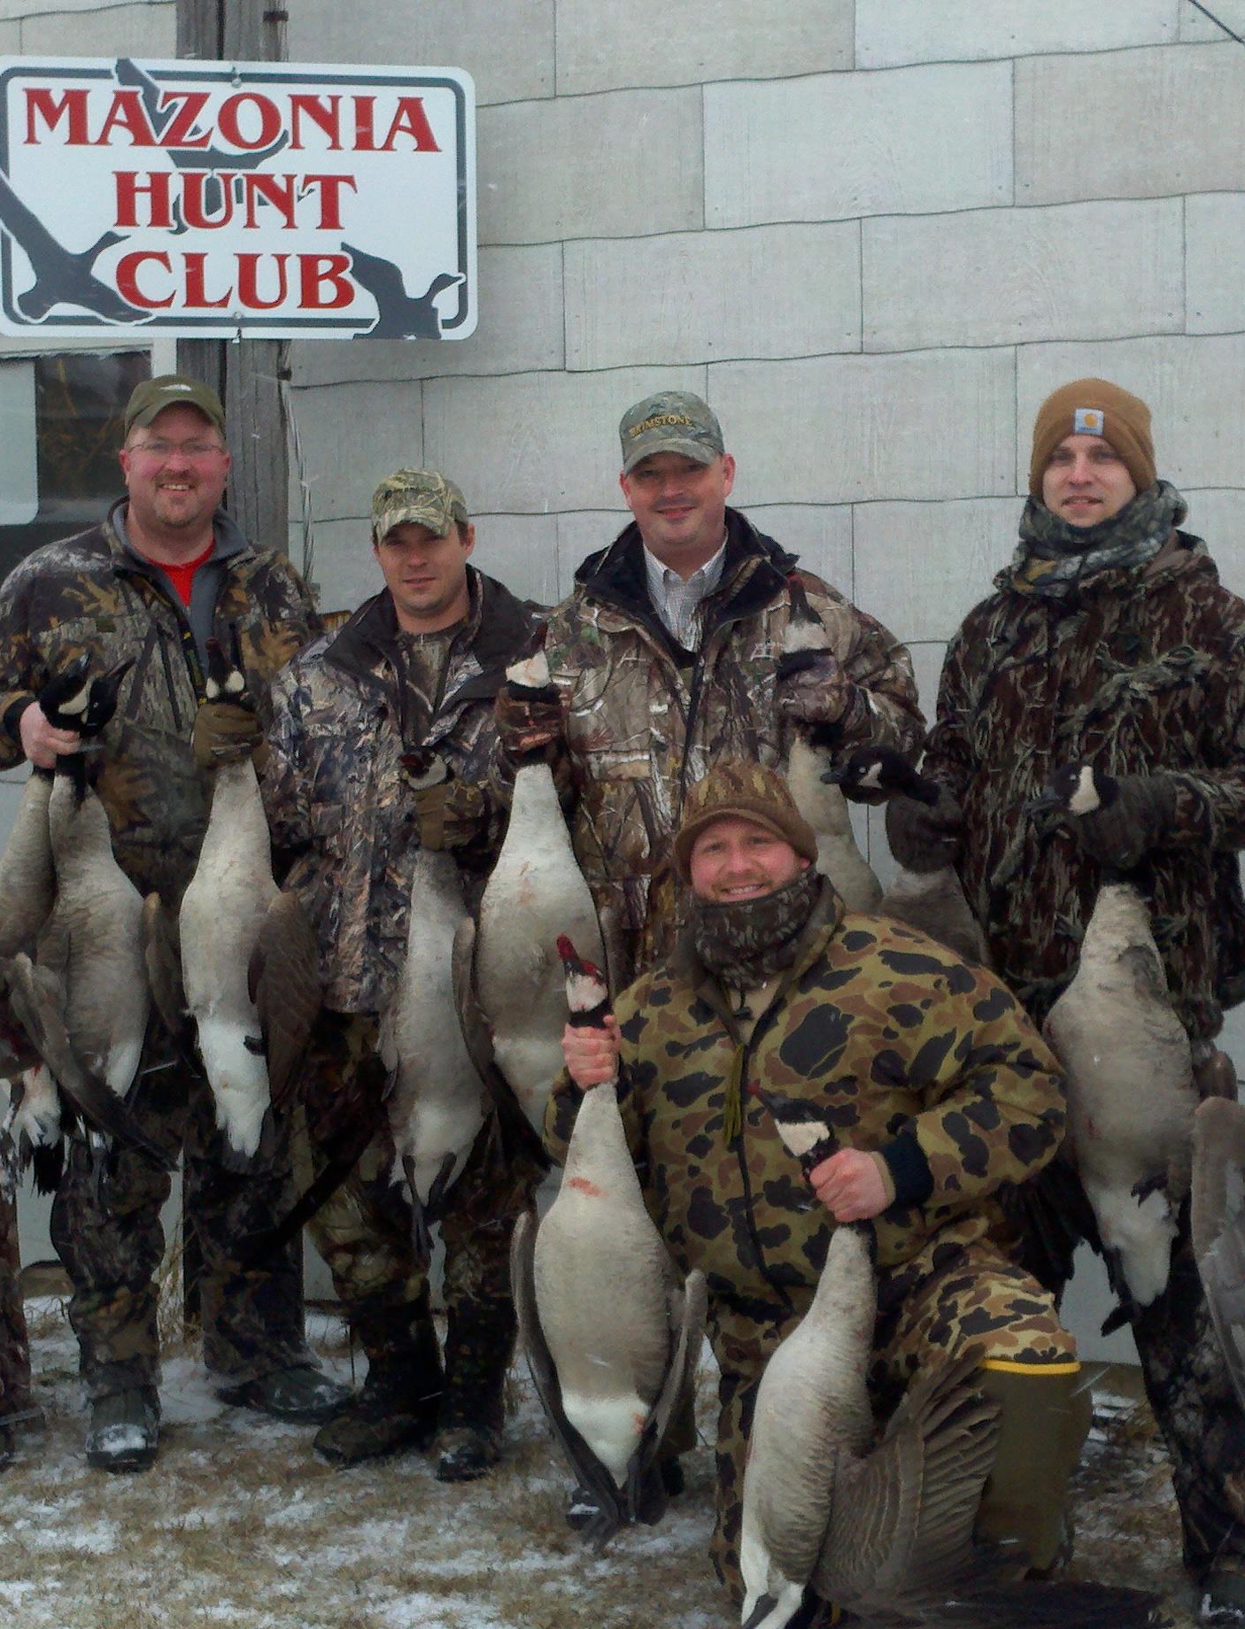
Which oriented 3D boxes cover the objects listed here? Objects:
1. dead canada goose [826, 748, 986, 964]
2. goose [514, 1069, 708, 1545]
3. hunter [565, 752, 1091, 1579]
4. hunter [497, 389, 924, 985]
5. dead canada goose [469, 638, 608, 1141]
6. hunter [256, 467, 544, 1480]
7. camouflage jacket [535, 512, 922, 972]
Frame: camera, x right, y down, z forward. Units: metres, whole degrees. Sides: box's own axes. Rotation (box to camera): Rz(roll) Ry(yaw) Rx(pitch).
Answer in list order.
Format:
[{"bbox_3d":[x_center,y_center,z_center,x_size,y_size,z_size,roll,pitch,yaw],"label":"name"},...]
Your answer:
[{"bbox_3d":[0.466,0.310,4.470,0.280,0.820,0.270,2,5,37],"label":"dead canada goose"},{"bbox_3d":[-0.018,0.691,4.280,0.285,0.770,0.250,0,4,3],"label":"goose"},{"bbox_3d":[0.293,0.539,4.420,0.780,1.220,0.720,0,4,0],"label":"hunter"},{"bbox_3d":[0.151,0.223,4.690,0.680,1.820,0.480,0,4,6],"label":"hunter"},{"bbox_3d":[-0.133,0.140,4.450,0.230,0.820,0.210,0,1,3],"label":"dead canada goose"},{"bbox_3d":[-0.386,0.261,5.051,0.520,1.725,0.430,0,1,6],"label":"hunter"},{"bbox_3d":[0.168,-0.070,4.660,0.620,0.810,0.420,0,1,14],"label":"camouflage jacket"}]

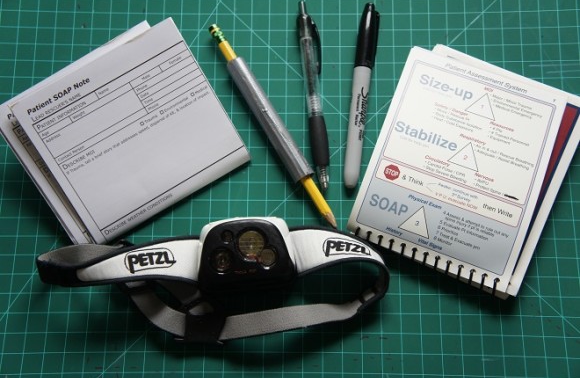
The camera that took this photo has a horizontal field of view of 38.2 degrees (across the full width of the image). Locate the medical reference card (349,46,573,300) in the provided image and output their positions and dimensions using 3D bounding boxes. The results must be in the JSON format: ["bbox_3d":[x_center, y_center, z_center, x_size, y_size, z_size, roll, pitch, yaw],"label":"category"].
[{"bbox_3d":[0.112,-0.015,0.558,0.109,0.015,0.140,19,75,7],"label":"medical reference card"}]

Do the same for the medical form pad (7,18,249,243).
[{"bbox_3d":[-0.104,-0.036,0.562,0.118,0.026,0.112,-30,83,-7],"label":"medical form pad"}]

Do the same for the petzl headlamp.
[{"bbox_3d":[-0.046,0.058,0.526,0.217,0.046,0.076,0,82,1],"label":"petzl headlamp"}]

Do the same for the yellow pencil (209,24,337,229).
[{"bbox_3d":[-0.012,-0.045,0.572,0.013,0.012,0.169,-29,75,-7],"label":"yellow pencil"}]

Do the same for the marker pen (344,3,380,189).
[{"bbox_3d":[0.049,-0.066,0.576,0.013,0.013,0.138,7,74,3],"label":"marker pen"}]

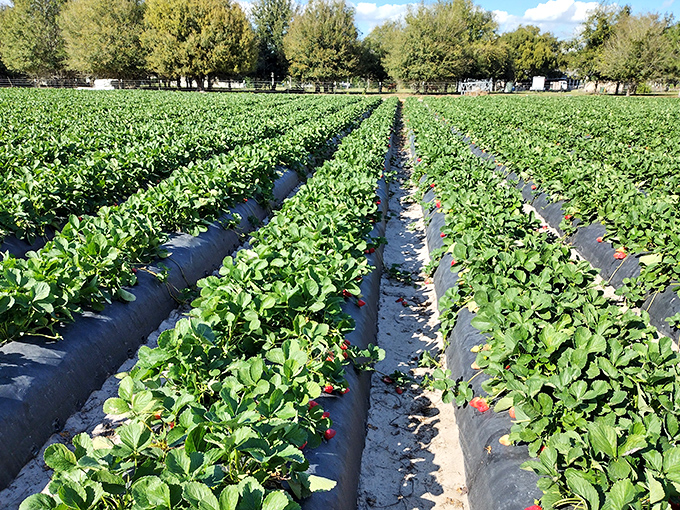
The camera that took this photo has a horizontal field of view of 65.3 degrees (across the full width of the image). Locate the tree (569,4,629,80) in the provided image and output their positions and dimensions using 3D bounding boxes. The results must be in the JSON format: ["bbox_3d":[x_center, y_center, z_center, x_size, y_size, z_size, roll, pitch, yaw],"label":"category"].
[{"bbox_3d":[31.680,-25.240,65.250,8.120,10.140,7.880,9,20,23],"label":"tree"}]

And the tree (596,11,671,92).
[{"bbox_3d":[31.240,-21.150,56.080,7.820,8.200,7.590,10,20,26],"label":"tree"}]

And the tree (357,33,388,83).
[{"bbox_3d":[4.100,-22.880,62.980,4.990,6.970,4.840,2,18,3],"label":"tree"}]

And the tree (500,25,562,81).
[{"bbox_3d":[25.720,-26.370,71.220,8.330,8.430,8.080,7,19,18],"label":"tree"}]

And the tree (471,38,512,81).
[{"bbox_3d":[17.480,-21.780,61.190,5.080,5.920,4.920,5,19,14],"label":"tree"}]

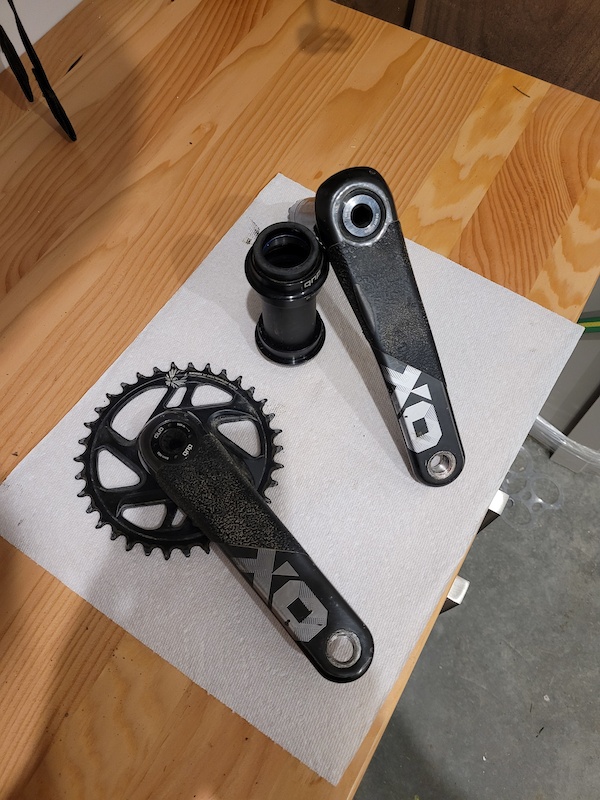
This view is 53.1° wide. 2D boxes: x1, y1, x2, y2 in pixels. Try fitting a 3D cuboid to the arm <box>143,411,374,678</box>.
[{"bbox_3d":[-0.032,0.085,0.376,0.044,0.034,0.209,-37,71,-16],"label":"arm"}]

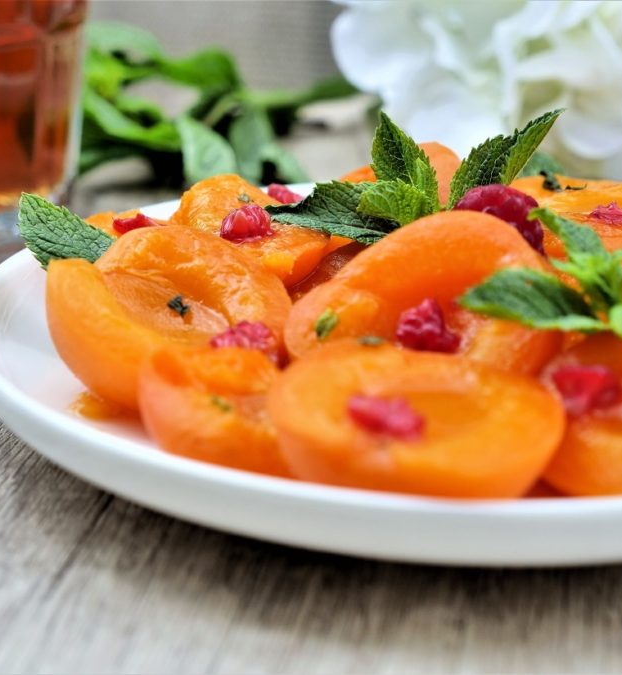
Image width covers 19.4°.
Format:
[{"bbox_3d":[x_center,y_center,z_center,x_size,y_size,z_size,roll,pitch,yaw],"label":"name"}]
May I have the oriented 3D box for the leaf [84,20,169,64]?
[{"bbox_3d":[-0.062,-0.098,0.605,0.032,0.012,0.020,0,19,0],"label":"leaf"}]

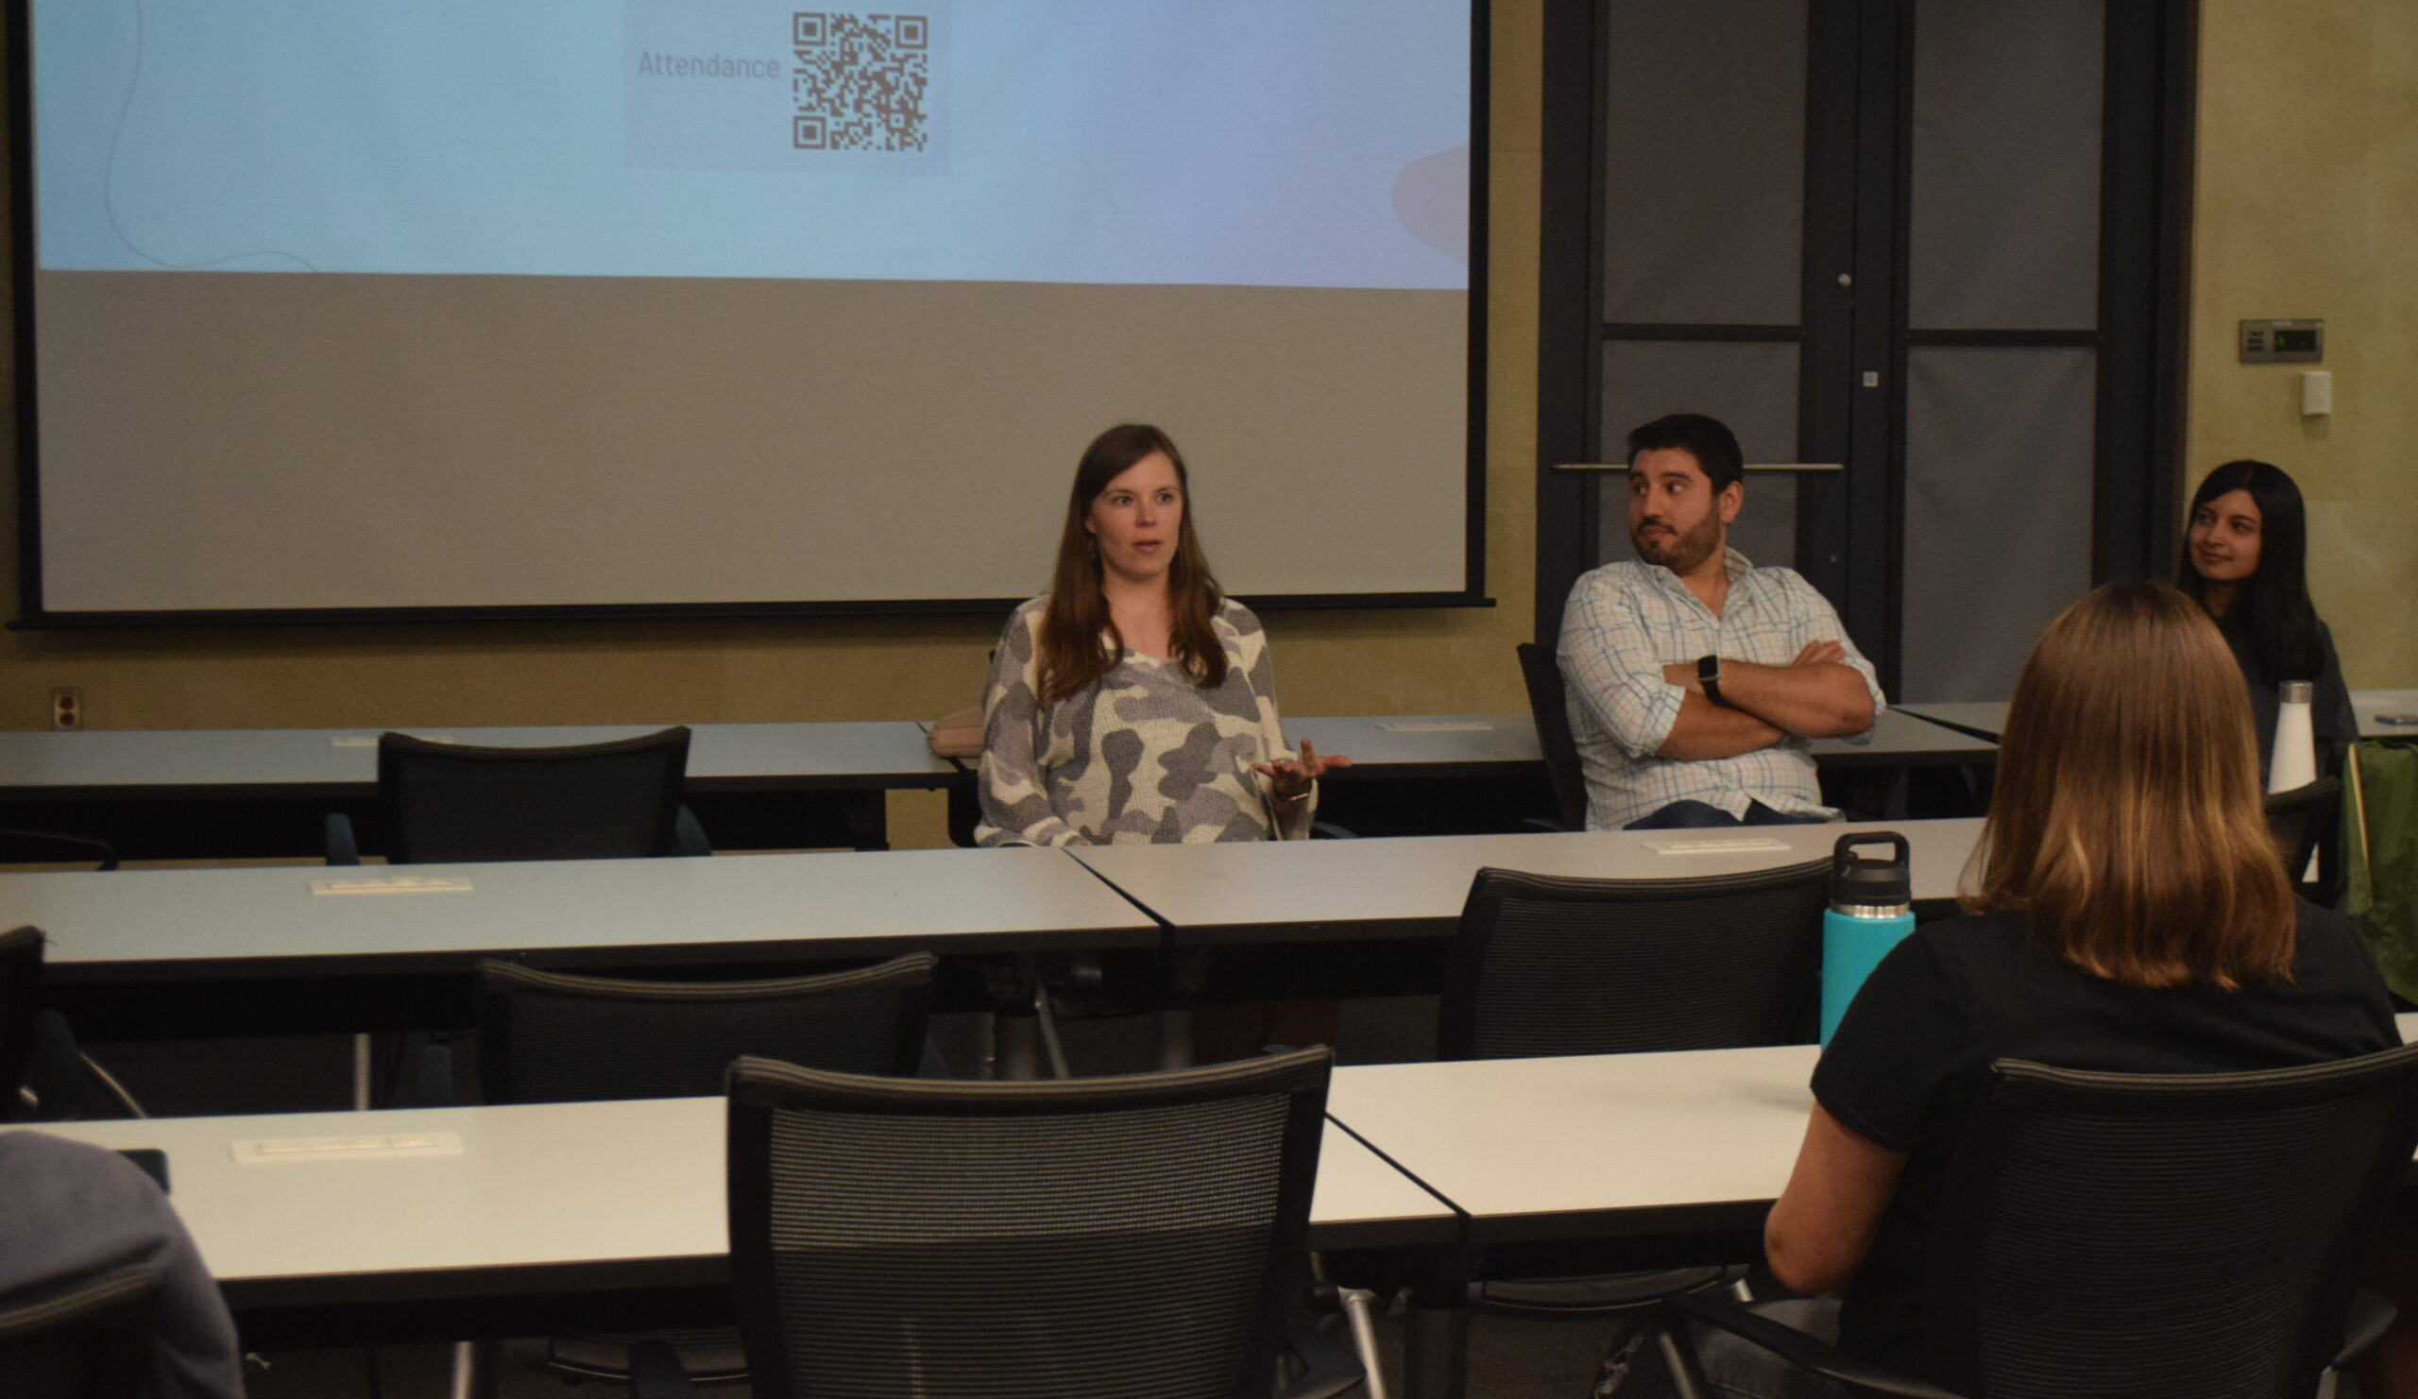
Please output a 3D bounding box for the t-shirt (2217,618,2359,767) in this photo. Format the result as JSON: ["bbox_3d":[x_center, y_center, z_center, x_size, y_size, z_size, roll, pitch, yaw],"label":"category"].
[{"bbox_3d":[1.724,0.129,6.620,0.420,0.560,0.270,1,6,8],"label":"t-shirt"}]

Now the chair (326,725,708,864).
[{"bbox_3d":[-1.054,0.432,6.297,0.610,0.833,0.600,-1,7,-11],"label":"chair"}]

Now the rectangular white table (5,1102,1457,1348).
[{"bbox_3d":[-0.732,0.790,3.604,1.781,0.730,0.642,-1,7,-15],"label":"rectangular white table"}]

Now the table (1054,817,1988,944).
[{"bbox_3d":[0.738,0.586,5.522,1.781,0.730,0.642,-1,7,-14],"label":"table"}]

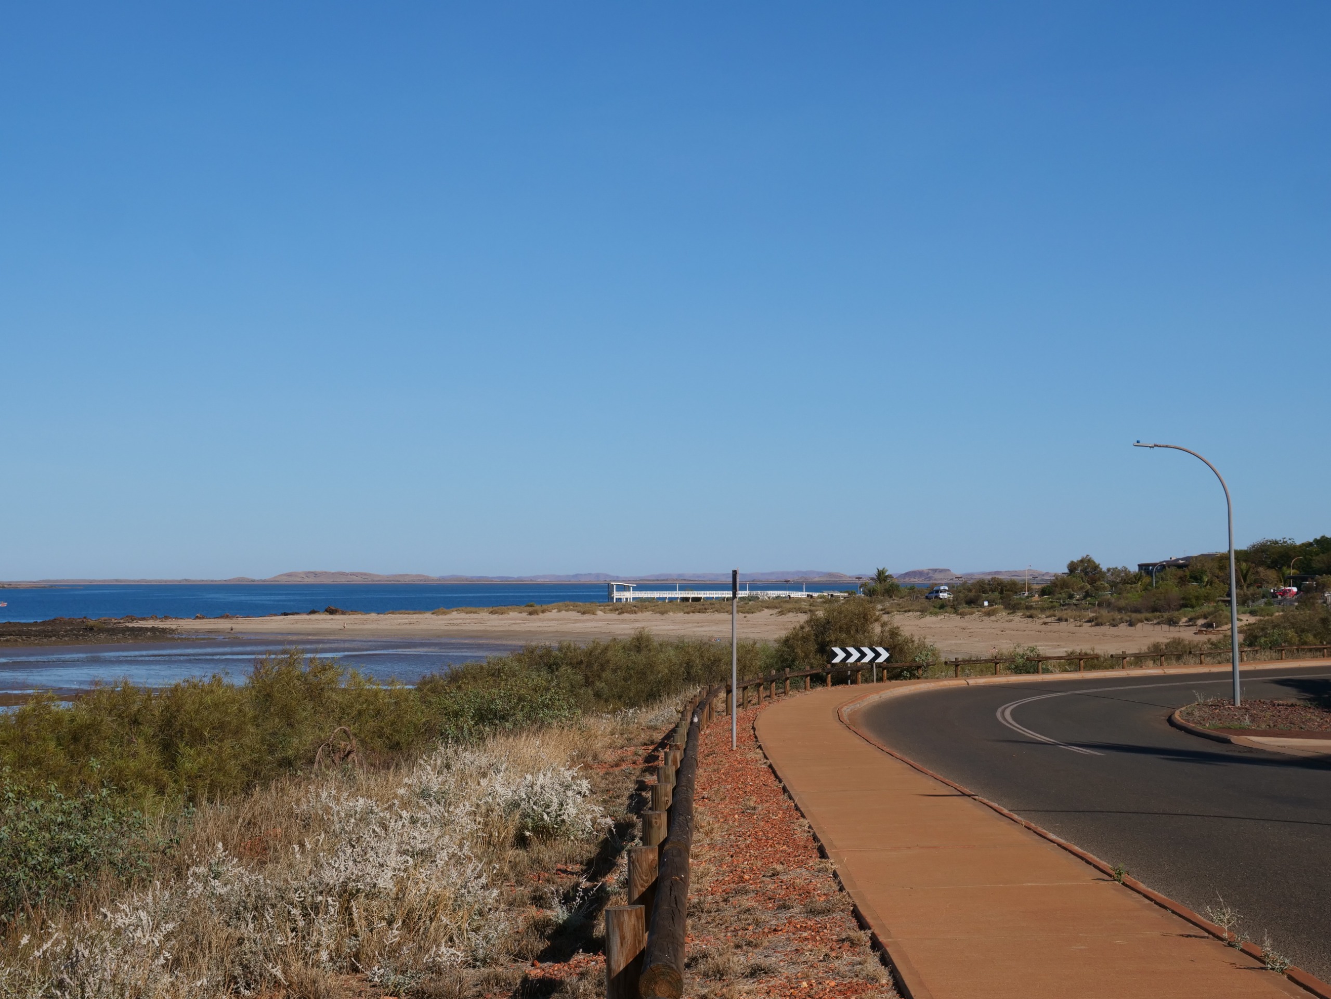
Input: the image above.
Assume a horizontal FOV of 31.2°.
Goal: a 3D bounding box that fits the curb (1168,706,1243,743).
[{"bbox_3d":[11.783,4.888,52.000,1.200,0.160,14.000,0,-2,11],"label":"curb"}]

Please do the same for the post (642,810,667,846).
[{"bbox_3d":[-0.056,2.064,12.837,0.133,0.760,0.133,0,-2,0],"label":"post"}]

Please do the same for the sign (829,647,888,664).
[{"bbox_3d":[6.974,5.575,85.500,2.300,0.585,0.050,0,-2,-13],"label":"sign"}]

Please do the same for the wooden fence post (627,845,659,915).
[{"bbox_3d":[-0.100,1.902,10.437,0.133,0.760,0.133,0,-2,0],"label":"wooden fence post"}]

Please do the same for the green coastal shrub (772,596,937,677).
[{"bbox_3d":[7.046,5.105,89.000,6.100,3.100,5.000,0,-2,5],"label":"green coastal shrub"}]

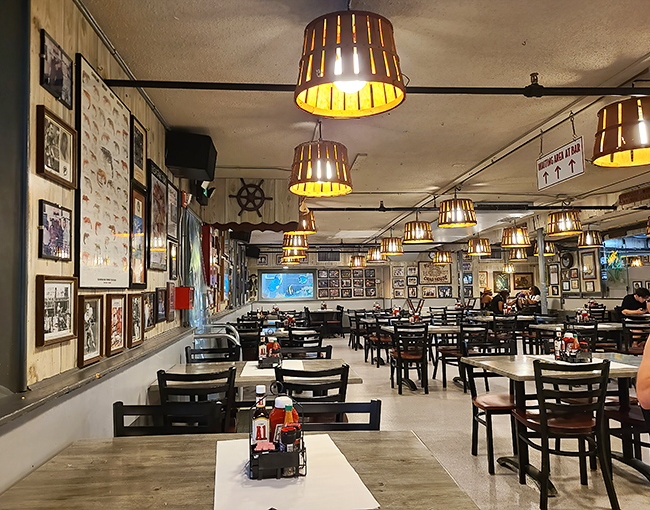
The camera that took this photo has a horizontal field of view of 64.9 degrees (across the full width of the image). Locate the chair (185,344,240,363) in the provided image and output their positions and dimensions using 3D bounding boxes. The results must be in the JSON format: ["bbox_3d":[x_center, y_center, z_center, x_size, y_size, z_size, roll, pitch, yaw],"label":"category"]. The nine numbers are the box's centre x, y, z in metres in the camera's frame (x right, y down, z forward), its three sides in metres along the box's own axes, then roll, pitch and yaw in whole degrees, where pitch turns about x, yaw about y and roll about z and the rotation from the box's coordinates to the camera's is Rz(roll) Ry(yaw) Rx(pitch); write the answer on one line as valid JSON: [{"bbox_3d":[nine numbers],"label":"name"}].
[{"bbox_3d":[-0.808,1.089,3.581,0.420,0.840,0.460,-1,-4,-4],"label":"chair"}]

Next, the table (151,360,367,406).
[{"bbox_3d":[-0.391,1.092,3.134,1.140,0.755,0.790,-1,-4,-4],"label":"table"}]

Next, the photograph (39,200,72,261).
[{"bbox_3d":[-1.131,-0.093,2.150,0.015,0.226,0.280,0,-4,-5],"label":"photograph"}]

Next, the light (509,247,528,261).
[{"bbox_3d":[5.307,-0.023,14.010,0.455,0.310,0.455,-1,-4,-5],"label":"light"}]

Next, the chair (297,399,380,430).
[{"bbox_3d":[0.018,0.962,1.741,0.420,0.840,0.460,-1,-4,-4],"label":"chair"}]

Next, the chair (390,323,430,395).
[{"bbox_3d":[1.049,1.252,6.279,0.410,0.840,0.460,-1,-4,-4],"label":"chair"}]

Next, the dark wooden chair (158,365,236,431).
[{"bbox_3d":[-0.728,1.080,3.054,0.430,0.840,0.470,-1,-4,-5],"label":"dark wooden chair"}]

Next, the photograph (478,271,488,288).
[{"bbox_3d":[4.024,0.641,13.000,0.290,0.430,0.030,-1,-4,-4],"label":"photograph"}]

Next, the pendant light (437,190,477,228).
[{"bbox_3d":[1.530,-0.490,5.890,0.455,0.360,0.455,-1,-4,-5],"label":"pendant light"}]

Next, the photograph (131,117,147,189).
[{"bbox_3d":[-1.097,-0.595,3.041,0.028,0.370,0.285,-1,-4,-4],"label":"photograph"}]

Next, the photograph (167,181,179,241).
[{"bbox_3d":[-1.272,-0.355,4.283,0.030,0.485,0.440,-1,-4,-5],"label":"photograph"}]

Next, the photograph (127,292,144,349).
[{"bbox_3d":[-1.140,0.394,3.090,0.028,0.316,0.255,-1,-4,-5],"label":"photograph"}]

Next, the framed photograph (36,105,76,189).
[{"bbox_3d":[-1.126,-0.442,2.152,0.030,0.263,0.318,0,-4,-5],"label":"framed photograph"}]

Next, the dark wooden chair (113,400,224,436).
[{"bbox_3d":[-0.574,0.994,1.714,0.435,0.887,0.480,-1,-4,-5],"label":"dark wooden chair"}]

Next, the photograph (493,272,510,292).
[{"bbox_3d":[4.506,0.700,13.000,0.430,0.540,0.035,-1,-4,-4],"label":"photograph"}]

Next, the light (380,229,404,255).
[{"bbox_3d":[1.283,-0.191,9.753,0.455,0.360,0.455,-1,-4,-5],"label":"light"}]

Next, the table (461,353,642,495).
[{"bbox_3d":[1.766,1.146,3.603,1.270,0.760,0.880,0,-4,-7],"label":"table"}]

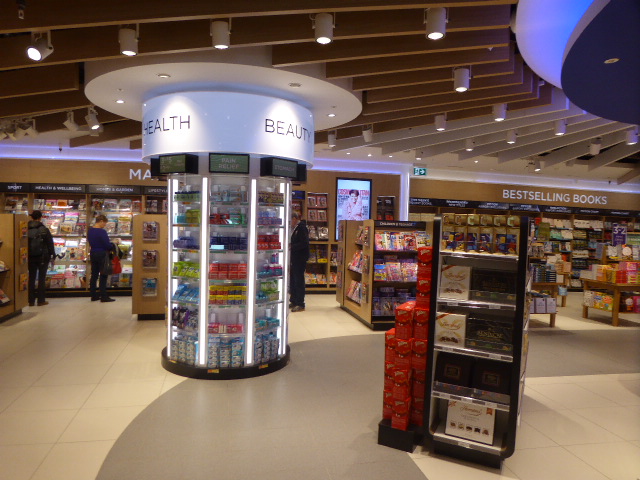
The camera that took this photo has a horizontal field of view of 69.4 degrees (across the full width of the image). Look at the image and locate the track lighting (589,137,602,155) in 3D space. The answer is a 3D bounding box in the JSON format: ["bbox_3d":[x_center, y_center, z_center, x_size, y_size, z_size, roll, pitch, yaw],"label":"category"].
[{"bbox_3d":[3.815,-1.294,6.393,0.120,0.245,0.125,1,2,-12],"label":"track lighting"}]

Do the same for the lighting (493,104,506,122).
[{"bbox_3d":[1.876,-1.326,4.822,0.115,0.184,0.120,1,2,-12],"label":"lighting"}]

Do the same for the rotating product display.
[{"bbox_3d":[-1.049,0.348,5.383,1.460,2.090,1.460,1,2,-13],"label":"rotating product display"}]

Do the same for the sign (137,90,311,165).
[{"bbox_3d":[-1.003,-1.145,5.340,1.935,0.576,1.935,1,2,-13],"label":"sign"}]

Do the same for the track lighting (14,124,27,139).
[{"bbox_3d":[-4.105,-1.487,6.335,0.150,0.180,0.160,1,2,-18],"label":"track lighting"}]

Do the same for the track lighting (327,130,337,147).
[{"bbox_3d":[0.159,-1.397,6.379,0.125,0.205,0.125,1,2,-13],"label":"track lighting"}]

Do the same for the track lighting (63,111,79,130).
[{"bbox_3d":[-3.118,-1.489,5.784,0.160,0.235,0.170,3,2,37],"label":"track lighting"}]

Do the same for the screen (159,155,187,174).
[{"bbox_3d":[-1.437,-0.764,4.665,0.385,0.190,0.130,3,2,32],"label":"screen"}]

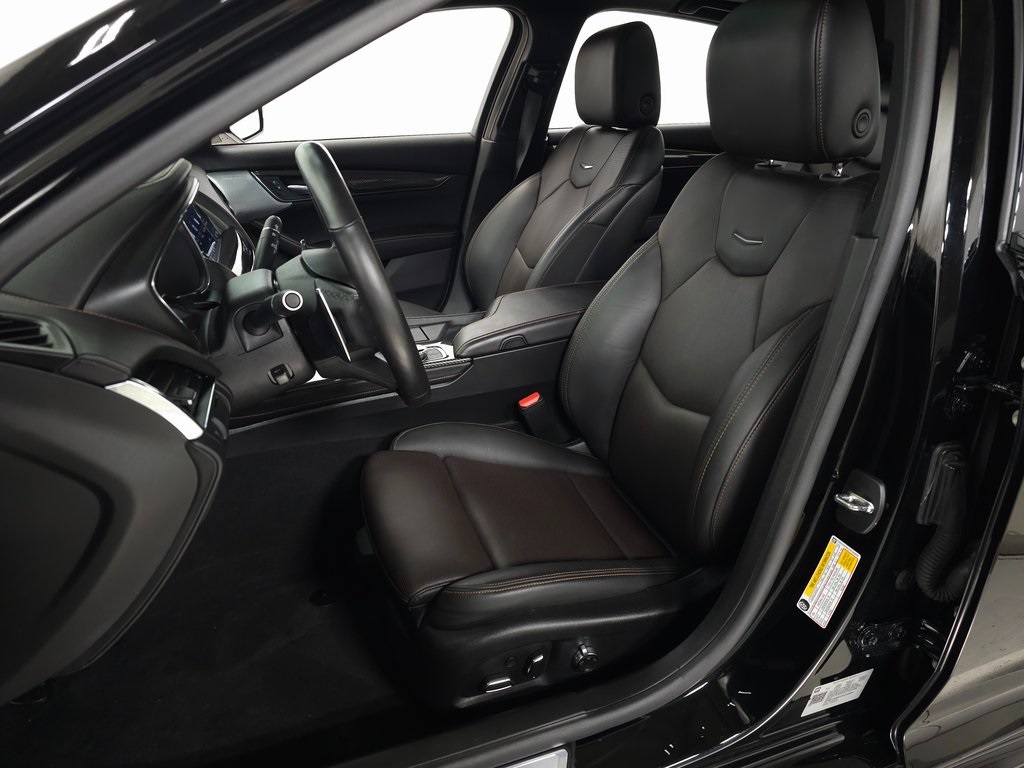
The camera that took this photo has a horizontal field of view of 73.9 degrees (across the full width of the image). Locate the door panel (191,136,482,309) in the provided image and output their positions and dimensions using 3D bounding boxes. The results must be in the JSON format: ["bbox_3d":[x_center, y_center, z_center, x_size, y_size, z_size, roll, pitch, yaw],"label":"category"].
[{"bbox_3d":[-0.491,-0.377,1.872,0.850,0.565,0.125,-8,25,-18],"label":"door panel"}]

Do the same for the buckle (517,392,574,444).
[{"bbox_3d":[0.068,0.068,1.335,0.055,0.125,0.035,-35,30,-3],"label":"buckle"}]

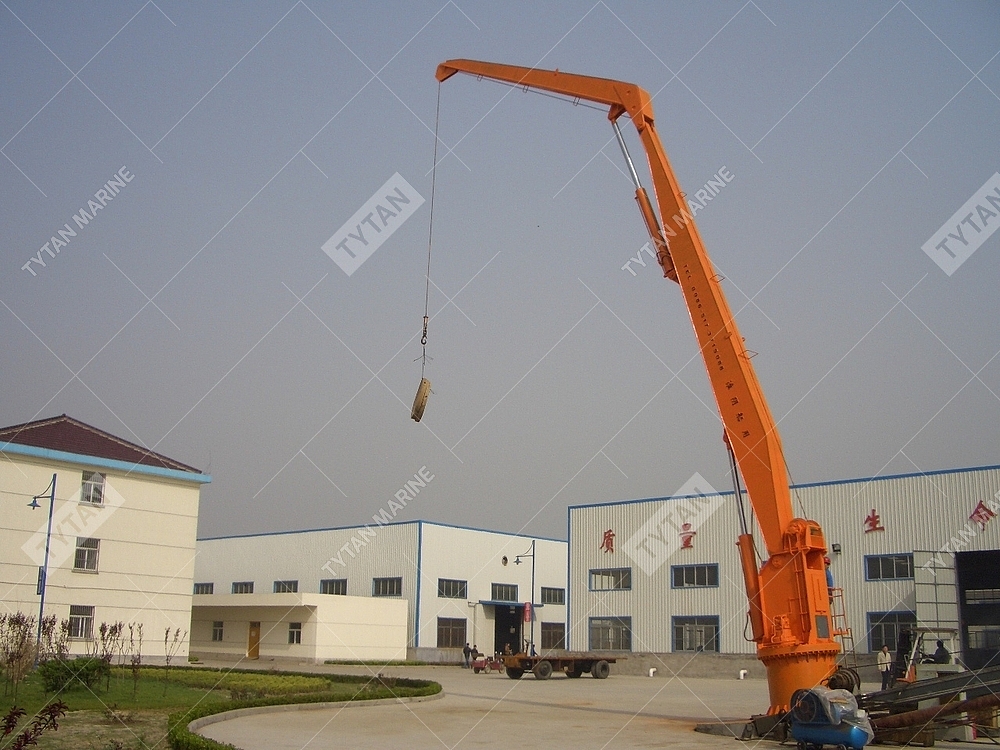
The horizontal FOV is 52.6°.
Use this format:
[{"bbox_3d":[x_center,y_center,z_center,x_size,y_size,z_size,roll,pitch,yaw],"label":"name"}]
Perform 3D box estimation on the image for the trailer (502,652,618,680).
[{"bbox_3d":[3.225,15.055,52.367,2.350,1.300,6.559,-12,-20,41],"label":"trailer"}]

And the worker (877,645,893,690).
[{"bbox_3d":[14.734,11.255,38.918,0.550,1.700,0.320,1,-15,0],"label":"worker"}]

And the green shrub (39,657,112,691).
[{"bbox_3d":[-11.984,8.417,28.518,1.800,0.920,1.200,7,-16,-22],"label":"green shrub"}]

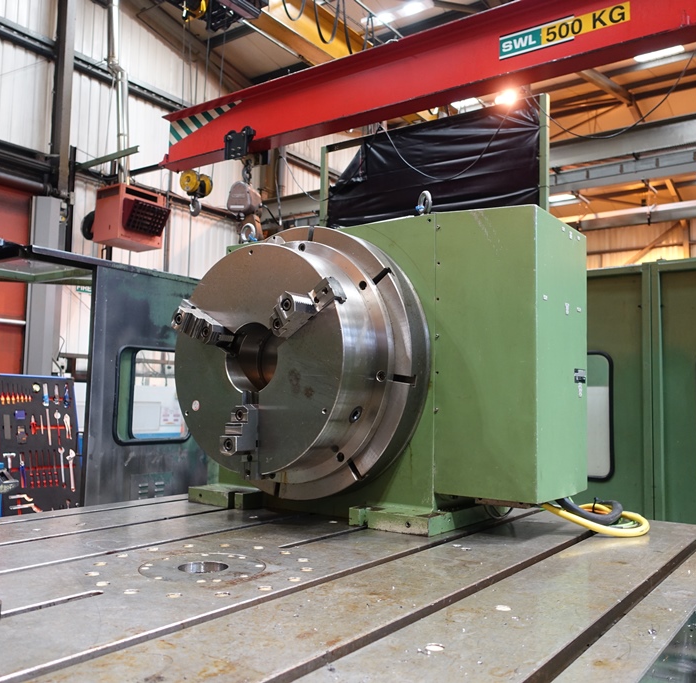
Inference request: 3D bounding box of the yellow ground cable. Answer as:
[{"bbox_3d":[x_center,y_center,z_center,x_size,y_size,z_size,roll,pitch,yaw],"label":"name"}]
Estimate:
[{"bbox_3d":[0.653,0.452,1.783,0.382,0.086,0.213,6,-7,-42],"label":"yellow ground cable"}]

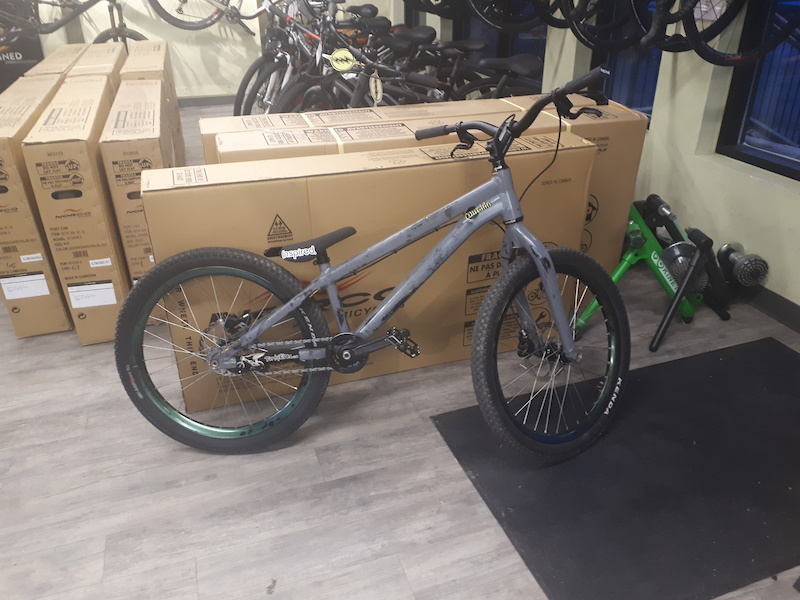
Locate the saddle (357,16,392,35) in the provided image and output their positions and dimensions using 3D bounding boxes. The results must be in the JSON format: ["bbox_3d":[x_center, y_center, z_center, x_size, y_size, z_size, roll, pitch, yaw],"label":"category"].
[{"bbox_3d":[-0.188,-2.024,4.600,0.270,0.110,0.175,-4,29,-7],"label":"saddle"}]

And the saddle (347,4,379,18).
[{"bbox_3d":[-0.328,-2.520,5.450,0.270,0.105,0.175,-4,29,-7],"label":"saddle"}]

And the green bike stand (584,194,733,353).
[{"bbox_3d":[0.992,-0.098,2.418,0.620,0.430,0.420,-10,30,-18],"label":"green bike stand"}]

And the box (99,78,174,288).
[{"bbox_3d":[-1.168,-0.542,2.949,0.196,0.739,1.382,-9,30,-16],"label":"box"}]

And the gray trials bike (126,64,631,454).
[{"bbox_3d":[-0.047,-0.093,1.764,1.550,1.080,0.600,0,21,0],"label":"gray trials bike"}]

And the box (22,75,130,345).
[{"bbox_3d":[-1.384,-0.501,2.840,0.193,0.772,1.460,-10,30,-18],"label":"box"}]

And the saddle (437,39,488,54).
[{"bbox_3d":[0.351,-1.422,3.500,0.270,0.085,0.160,-4,29,-7],"label":"saddle"}]

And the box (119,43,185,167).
[{"bbox_3d":[-1.630,-1.240,4.214,0.212,0.772,1.565,-9,29,-15],"label":"box"}]

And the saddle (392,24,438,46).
[{"bbox_3d":[0.091,-1.653,3.900,0.270,0.110,0.175,-4,29,-7],"label":"saddle"}]

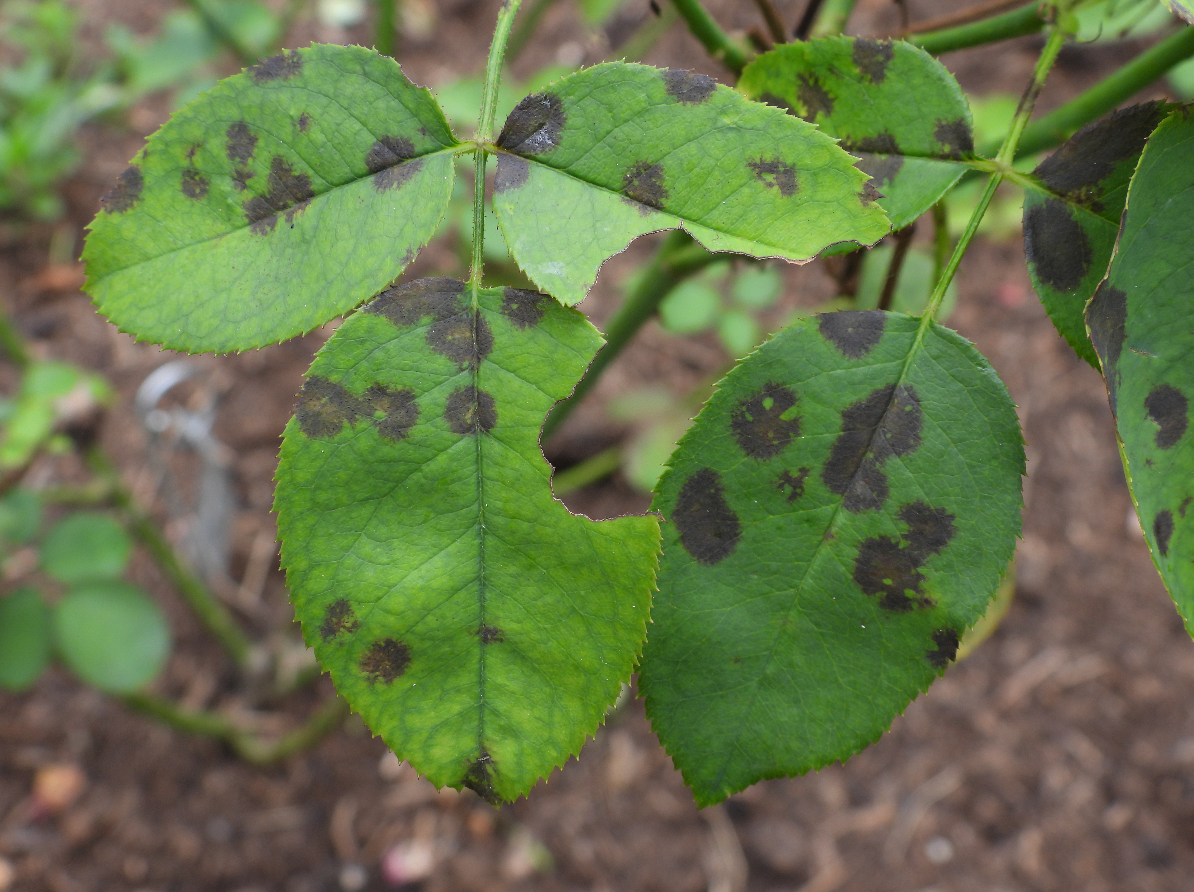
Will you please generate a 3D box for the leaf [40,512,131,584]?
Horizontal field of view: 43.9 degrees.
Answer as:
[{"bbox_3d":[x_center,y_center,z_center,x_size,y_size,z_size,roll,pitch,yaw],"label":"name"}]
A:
[{"bbox_3d":[-0.152,0.031,0.440,0.028,0.009,0.024,0,67,0],"label":"leaf"}]

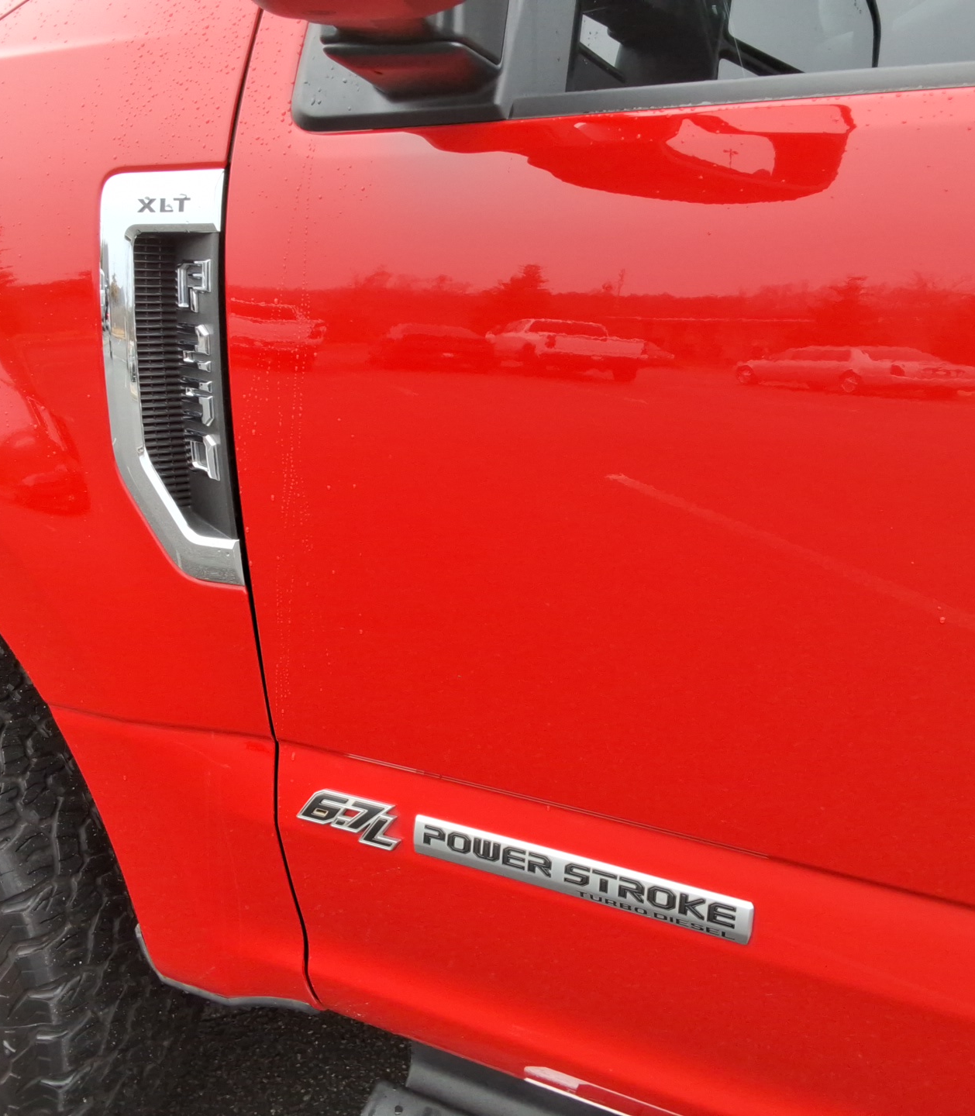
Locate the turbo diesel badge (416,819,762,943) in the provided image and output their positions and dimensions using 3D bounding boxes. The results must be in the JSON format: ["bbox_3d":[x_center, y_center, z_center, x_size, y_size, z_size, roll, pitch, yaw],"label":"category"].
[{"bbox_3d":[0.062,0.228,0.867,0.265,0.032,0.010,8,15,27],"label":"turbo diesel badge"}]

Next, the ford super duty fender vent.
[{"bbox_3d":[-0.254,-0.147,0.990,0.135,0.327,0.035,8,15,27],"label":"ford super duty fender vent"}]

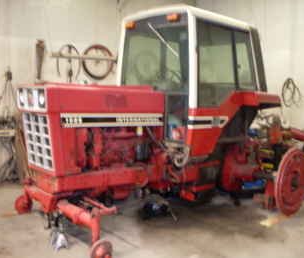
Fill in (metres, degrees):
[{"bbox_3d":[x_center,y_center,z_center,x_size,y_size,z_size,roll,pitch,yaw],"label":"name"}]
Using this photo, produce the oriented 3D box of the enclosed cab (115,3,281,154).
[{"bbox_3d":[0.670,-0.614,5.282,1.869,1.688,1.478,-2,6,-41],"label":"enclosed cab"}]

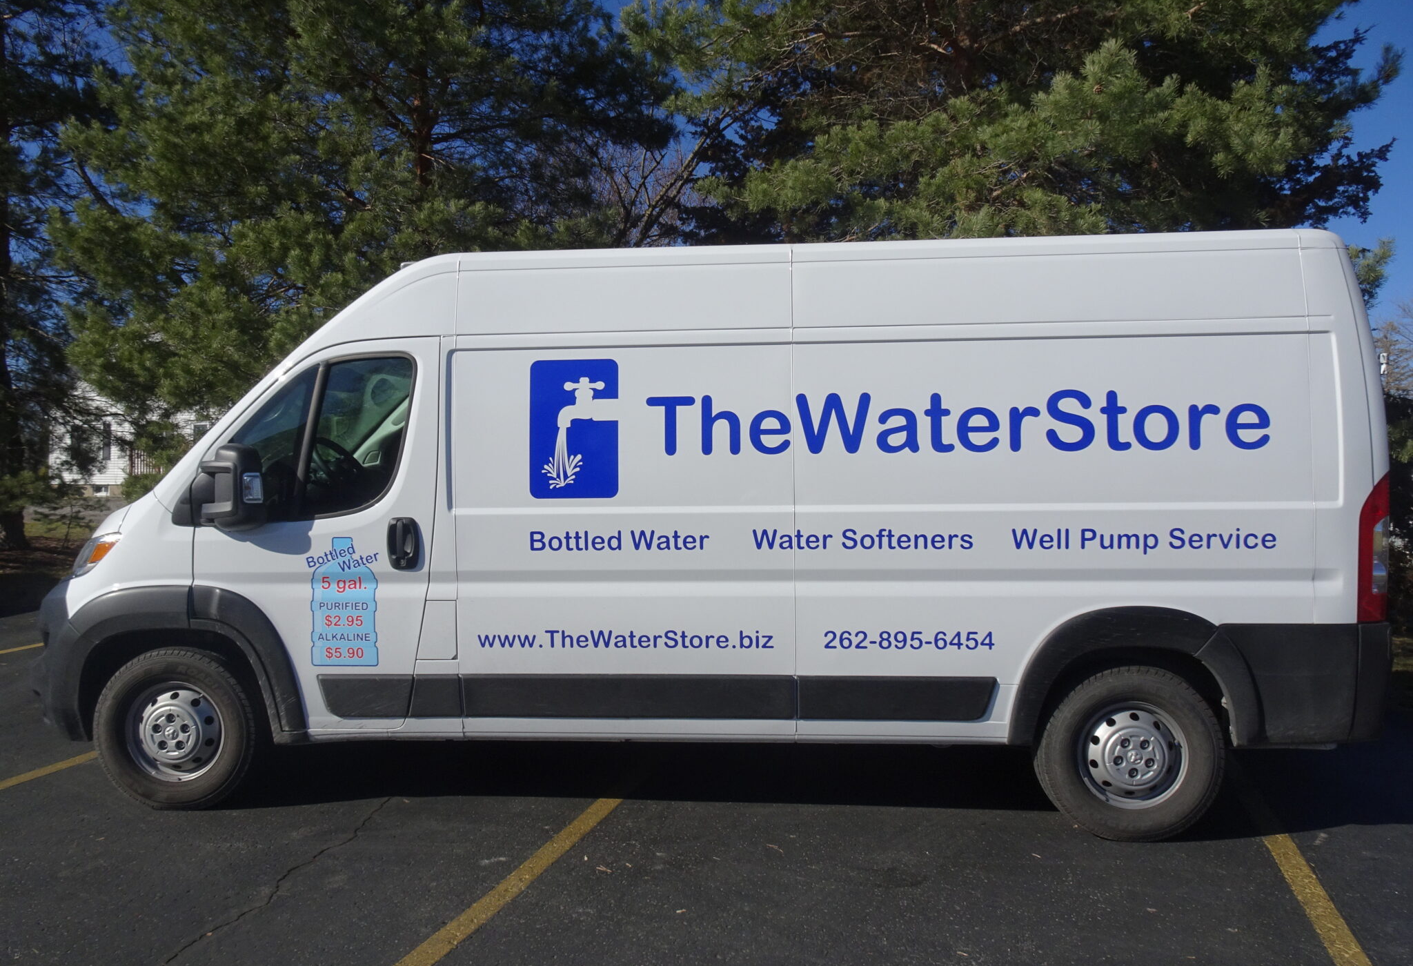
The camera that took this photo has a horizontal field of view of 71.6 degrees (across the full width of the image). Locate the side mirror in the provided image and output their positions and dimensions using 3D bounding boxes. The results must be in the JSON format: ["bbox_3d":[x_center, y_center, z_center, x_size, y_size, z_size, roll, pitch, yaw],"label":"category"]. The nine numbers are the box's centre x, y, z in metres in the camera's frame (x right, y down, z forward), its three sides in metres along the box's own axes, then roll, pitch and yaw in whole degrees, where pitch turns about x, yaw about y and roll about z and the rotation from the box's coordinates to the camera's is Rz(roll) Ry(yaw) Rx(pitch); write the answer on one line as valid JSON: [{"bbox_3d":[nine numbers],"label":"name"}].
[{"bbox_3d":[-1.965,0.018,4.060,0.200,0.355,0.280,0,2,-11],"label":"side mirror"}]

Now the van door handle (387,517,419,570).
[{"bbox_3d":[-1.272,0.253,4.120,0.140,0.220,0.050,0,2,4],"label":"van door handle"}]

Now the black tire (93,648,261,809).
[{"bbox_3d":[-2.294,1.065,4.324,0.730,0.722,0.222,0,2,3],"label":"black tire"}]

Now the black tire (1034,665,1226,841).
[{"bbox_3d":[1.727,1.084,4.030,0.730,0.722,0.222,0,2,4],"label":"black tire"}]

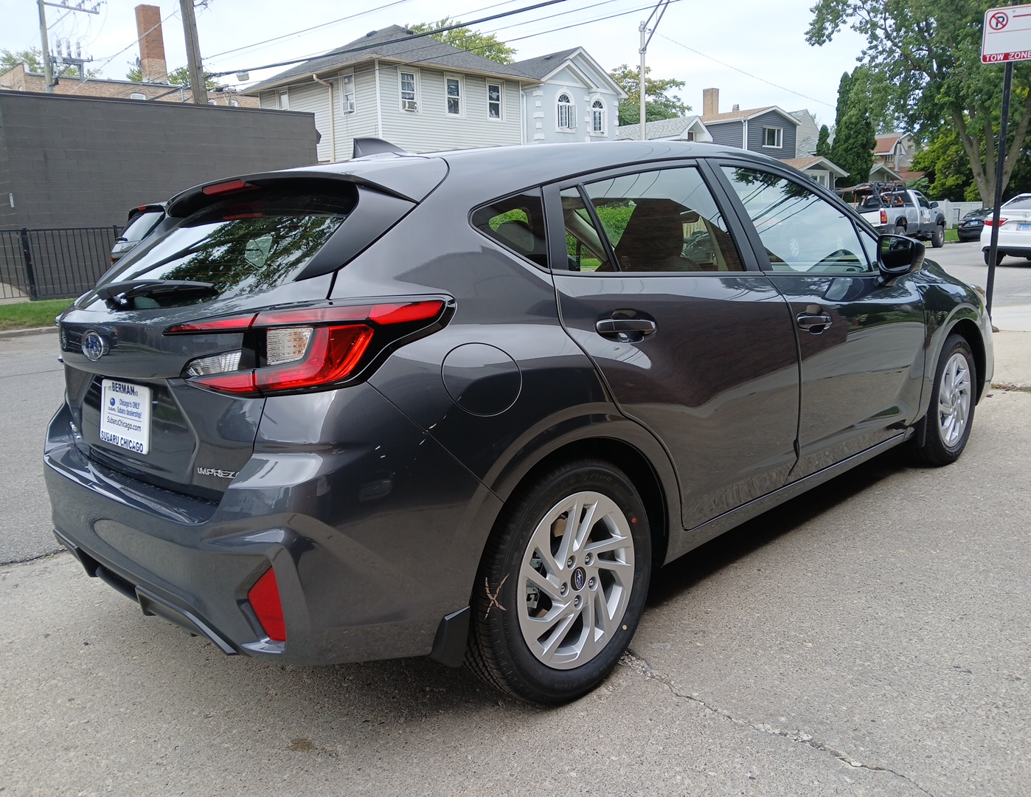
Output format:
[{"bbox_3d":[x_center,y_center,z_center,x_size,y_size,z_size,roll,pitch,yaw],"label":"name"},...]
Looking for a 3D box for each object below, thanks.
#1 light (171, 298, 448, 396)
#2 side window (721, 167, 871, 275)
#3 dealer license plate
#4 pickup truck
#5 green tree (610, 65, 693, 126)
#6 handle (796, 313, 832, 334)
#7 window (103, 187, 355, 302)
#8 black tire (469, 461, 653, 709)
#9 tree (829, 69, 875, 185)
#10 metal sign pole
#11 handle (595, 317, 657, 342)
[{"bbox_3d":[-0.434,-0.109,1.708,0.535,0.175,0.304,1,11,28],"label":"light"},{"bbox_3d":[1.076,-0.648,2.967,0.840,0.430,0.050,-13,-10,-42],"label":"side window"},{"bbox_3d":[-1.002,0.041,2.023,0.020,0.160,0.310,-1,4,-44],"label":"dealer license plate"},{"bbox_3d":[12.356,-5.919,26.309,5.200,1.980,1.950,-13,17,-41],"label":"pickup truck"},{"bbox_3d":[8.124,-15.857,51.149,7.000,10.900,7.000,9,17,41],"label":"green tree"},{"bbox_3d":[1.030,-0.265,2.743,0.225,0.065,0.060,-13,10,-42],"label":"handle"},{"bbox_3d":[-0.857,-0.370,2.120,1.190,0.080,0.440,6,53,46],"label":"window"},{"bbox_3d":[0.096,0.444,2.045,0.632,0.632,0.210,-13,12,-42],"label":"black tire"},{"bbox_3d":[17.336,-12.581,41.000,2.500,8.700,2.500,-2,12,0],"label":"tree"},{"bbox_3d":[4.222,-1.906,6.913,0.055,2.600,0.065,-15,17,-42],"label":"metal sign pole"},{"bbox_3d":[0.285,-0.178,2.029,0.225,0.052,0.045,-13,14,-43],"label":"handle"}]

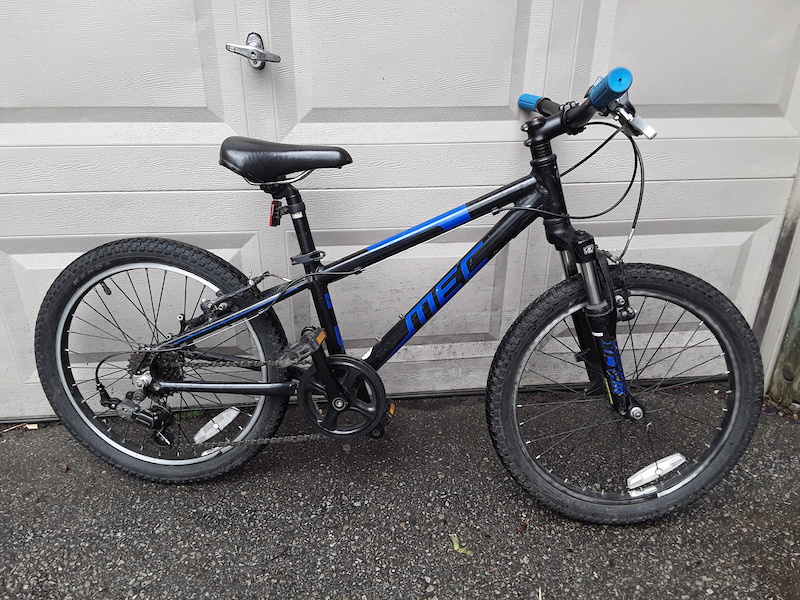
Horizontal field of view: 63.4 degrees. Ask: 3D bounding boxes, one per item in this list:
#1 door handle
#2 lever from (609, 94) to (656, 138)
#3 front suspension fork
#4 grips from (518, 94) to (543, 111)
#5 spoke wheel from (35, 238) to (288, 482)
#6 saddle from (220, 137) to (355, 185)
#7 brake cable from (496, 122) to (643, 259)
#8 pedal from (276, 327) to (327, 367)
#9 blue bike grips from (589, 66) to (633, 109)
[{"bbox_3d":[-0.275,-0.466,1.219,0.105,0.069,0.056,-2,26,-7],"label":"door handle"},{"bbox_3d":[0.334,-0.267,0.939,0.039,0.082,0.092,-42,12,7],"label":"lever"},{"bbox_3d":[0.356,0.041,1.178,0.080,0.357,0.143,-17,11,2],"label":"front suspension fork"},{"bbox_3d":[0.271,-0.391,1.289,0.033,0.033,0.117,-1,20,-12],"label":"grips"},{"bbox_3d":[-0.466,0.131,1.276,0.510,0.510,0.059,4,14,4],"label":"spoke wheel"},{"bbox_3d":[-0.206,-0.248,1.161,0.252,0.084,0.148,4,14,4],"label":"saddle"},{"bbox_3d":[0.288,-0.188,1.103,0.245,0.235,0.168,4,14,4],"label":"brake cable"},{"bbox_3d":[-0.167,0.079,1.097,0.092,0.031,0.092,-34,8,12],"label":"pedal"},{"bbox_3d":[0.292,-0.292,0.895,0.034,0.034,0.118,3,8,6],"label":"blue bike grips"}]

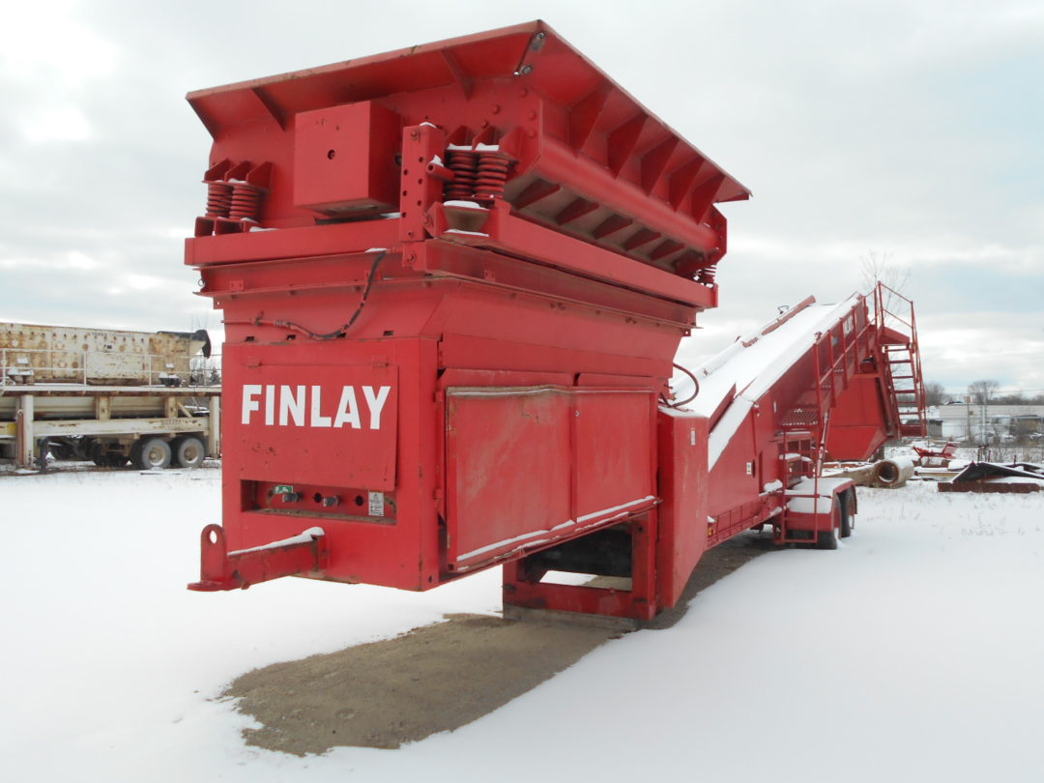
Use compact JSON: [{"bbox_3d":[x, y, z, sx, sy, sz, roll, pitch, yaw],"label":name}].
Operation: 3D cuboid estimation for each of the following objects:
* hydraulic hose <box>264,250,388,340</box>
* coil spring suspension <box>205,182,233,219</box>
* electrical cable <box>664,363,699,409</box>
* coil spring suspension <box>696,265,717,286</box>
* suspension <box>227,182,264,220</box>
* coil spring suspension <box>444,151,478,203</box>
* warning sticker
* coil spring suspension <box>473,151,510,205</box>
[{"bbox_3d":[-1.200,-0.587,5.150,0.840,0.520,0.160,1,0,27],"label":"hydraulic hose"},{"bbox_3d":[-2.105,-1.325,5.875,0.178,0.280,0.178,1,0,27],"label":"coil spring suspension"},{"bbox_3d":[1.706,-0.067,8.950,0.320,0.470,0.320,1,0,27],"label":"electrical cable"},{"bbox_3d":[1.945,-1.216,8.850,0.178,0.280,0.178,1,0,27],"label":"coil spring suspension"},{"bbox_3d":[-1.892,-1.289,5.760,0.178,0.280,0.178,1,0,27],"label":"suspension"},{"bbox_3d":[-0.368,-1.294,5.060,0.178,0.280,0.178,1,0,0],"label":"coil spring suspension"},{"bbox_3d":[-0.910,0.707,5.285,0.120,0.150,0.005,1,0,27],"label":"warning sticker"},{"bbox_3d":[-0.176,-1.258,4.960,0.178,0.280,0.178,1,0,27],"label":"coil spring suspension"}]

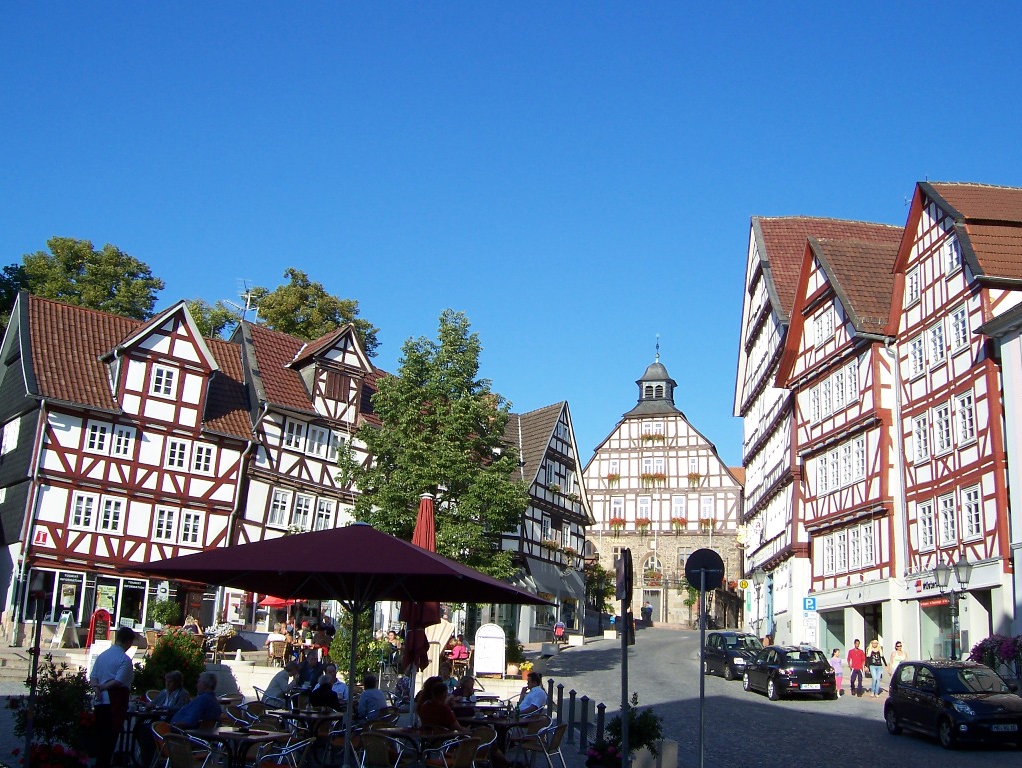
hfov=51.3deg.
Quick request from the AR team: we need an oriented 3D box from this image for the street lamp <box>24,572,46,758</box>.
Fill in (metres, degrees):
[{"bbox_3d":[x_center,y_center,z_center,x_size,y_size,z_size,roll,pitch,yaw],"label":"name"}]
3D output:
[{"bbox_3d":[-4.944,3.119,10.994,0.240,2.350,0.240,3,-15,0],"label":"street lamp"}]

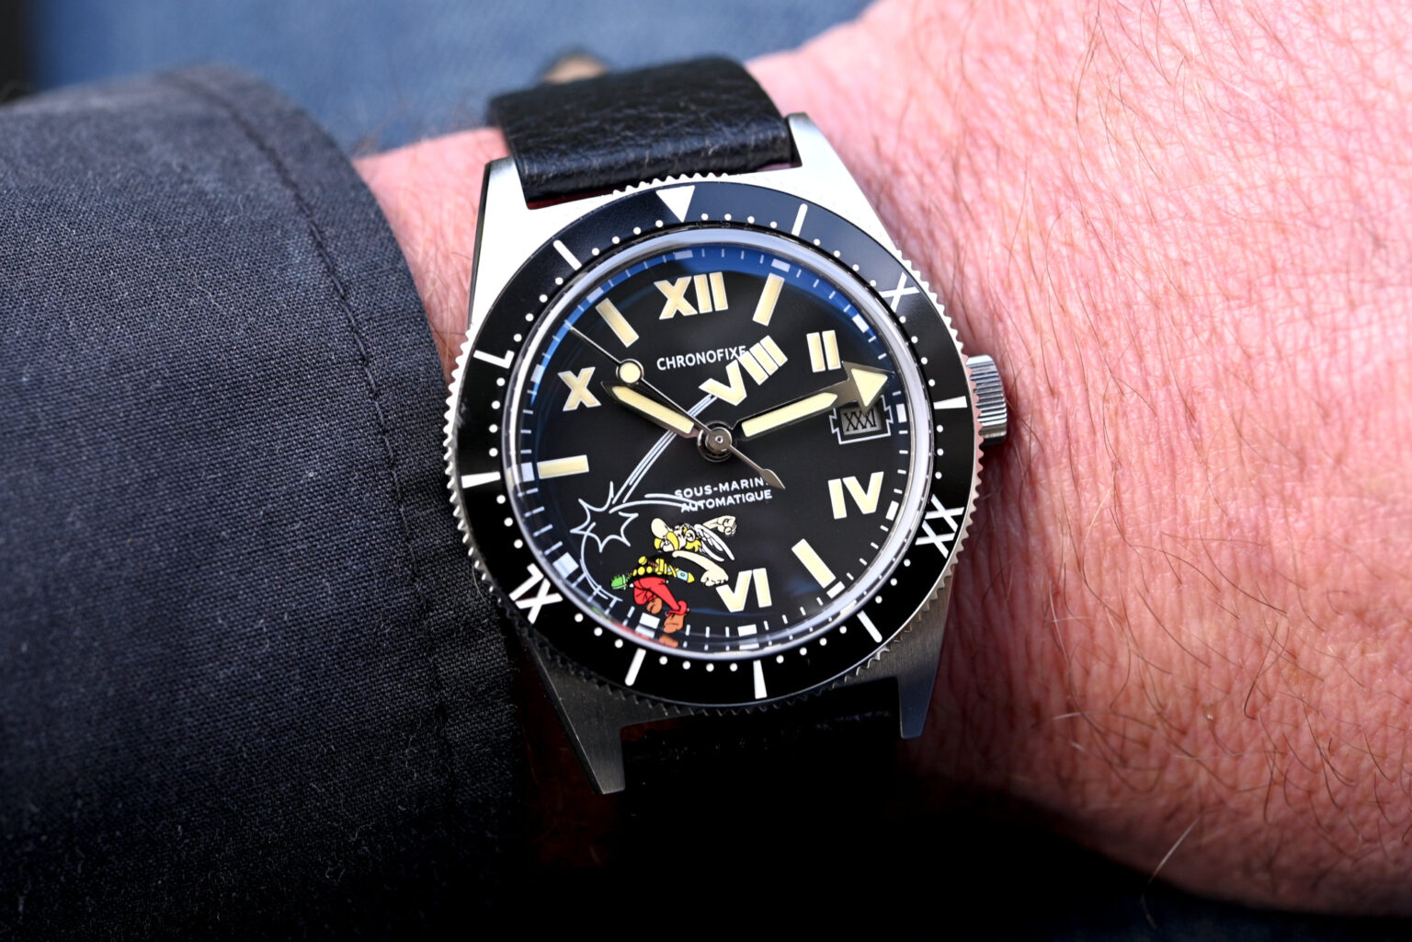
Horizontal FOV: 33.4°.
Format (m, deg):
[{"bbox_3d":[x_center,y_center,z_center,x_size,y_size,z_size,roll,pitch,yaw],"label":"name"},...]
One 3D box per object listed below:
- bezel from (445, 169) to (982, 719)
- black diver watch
[{"bbox_3d":[0.001,-0.002,0.169,0.038,0.004,0.038,-9,87,-8],"label":"bezel"},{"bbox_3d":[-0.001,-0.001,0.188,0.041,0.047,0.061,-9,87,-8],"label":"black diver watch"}]

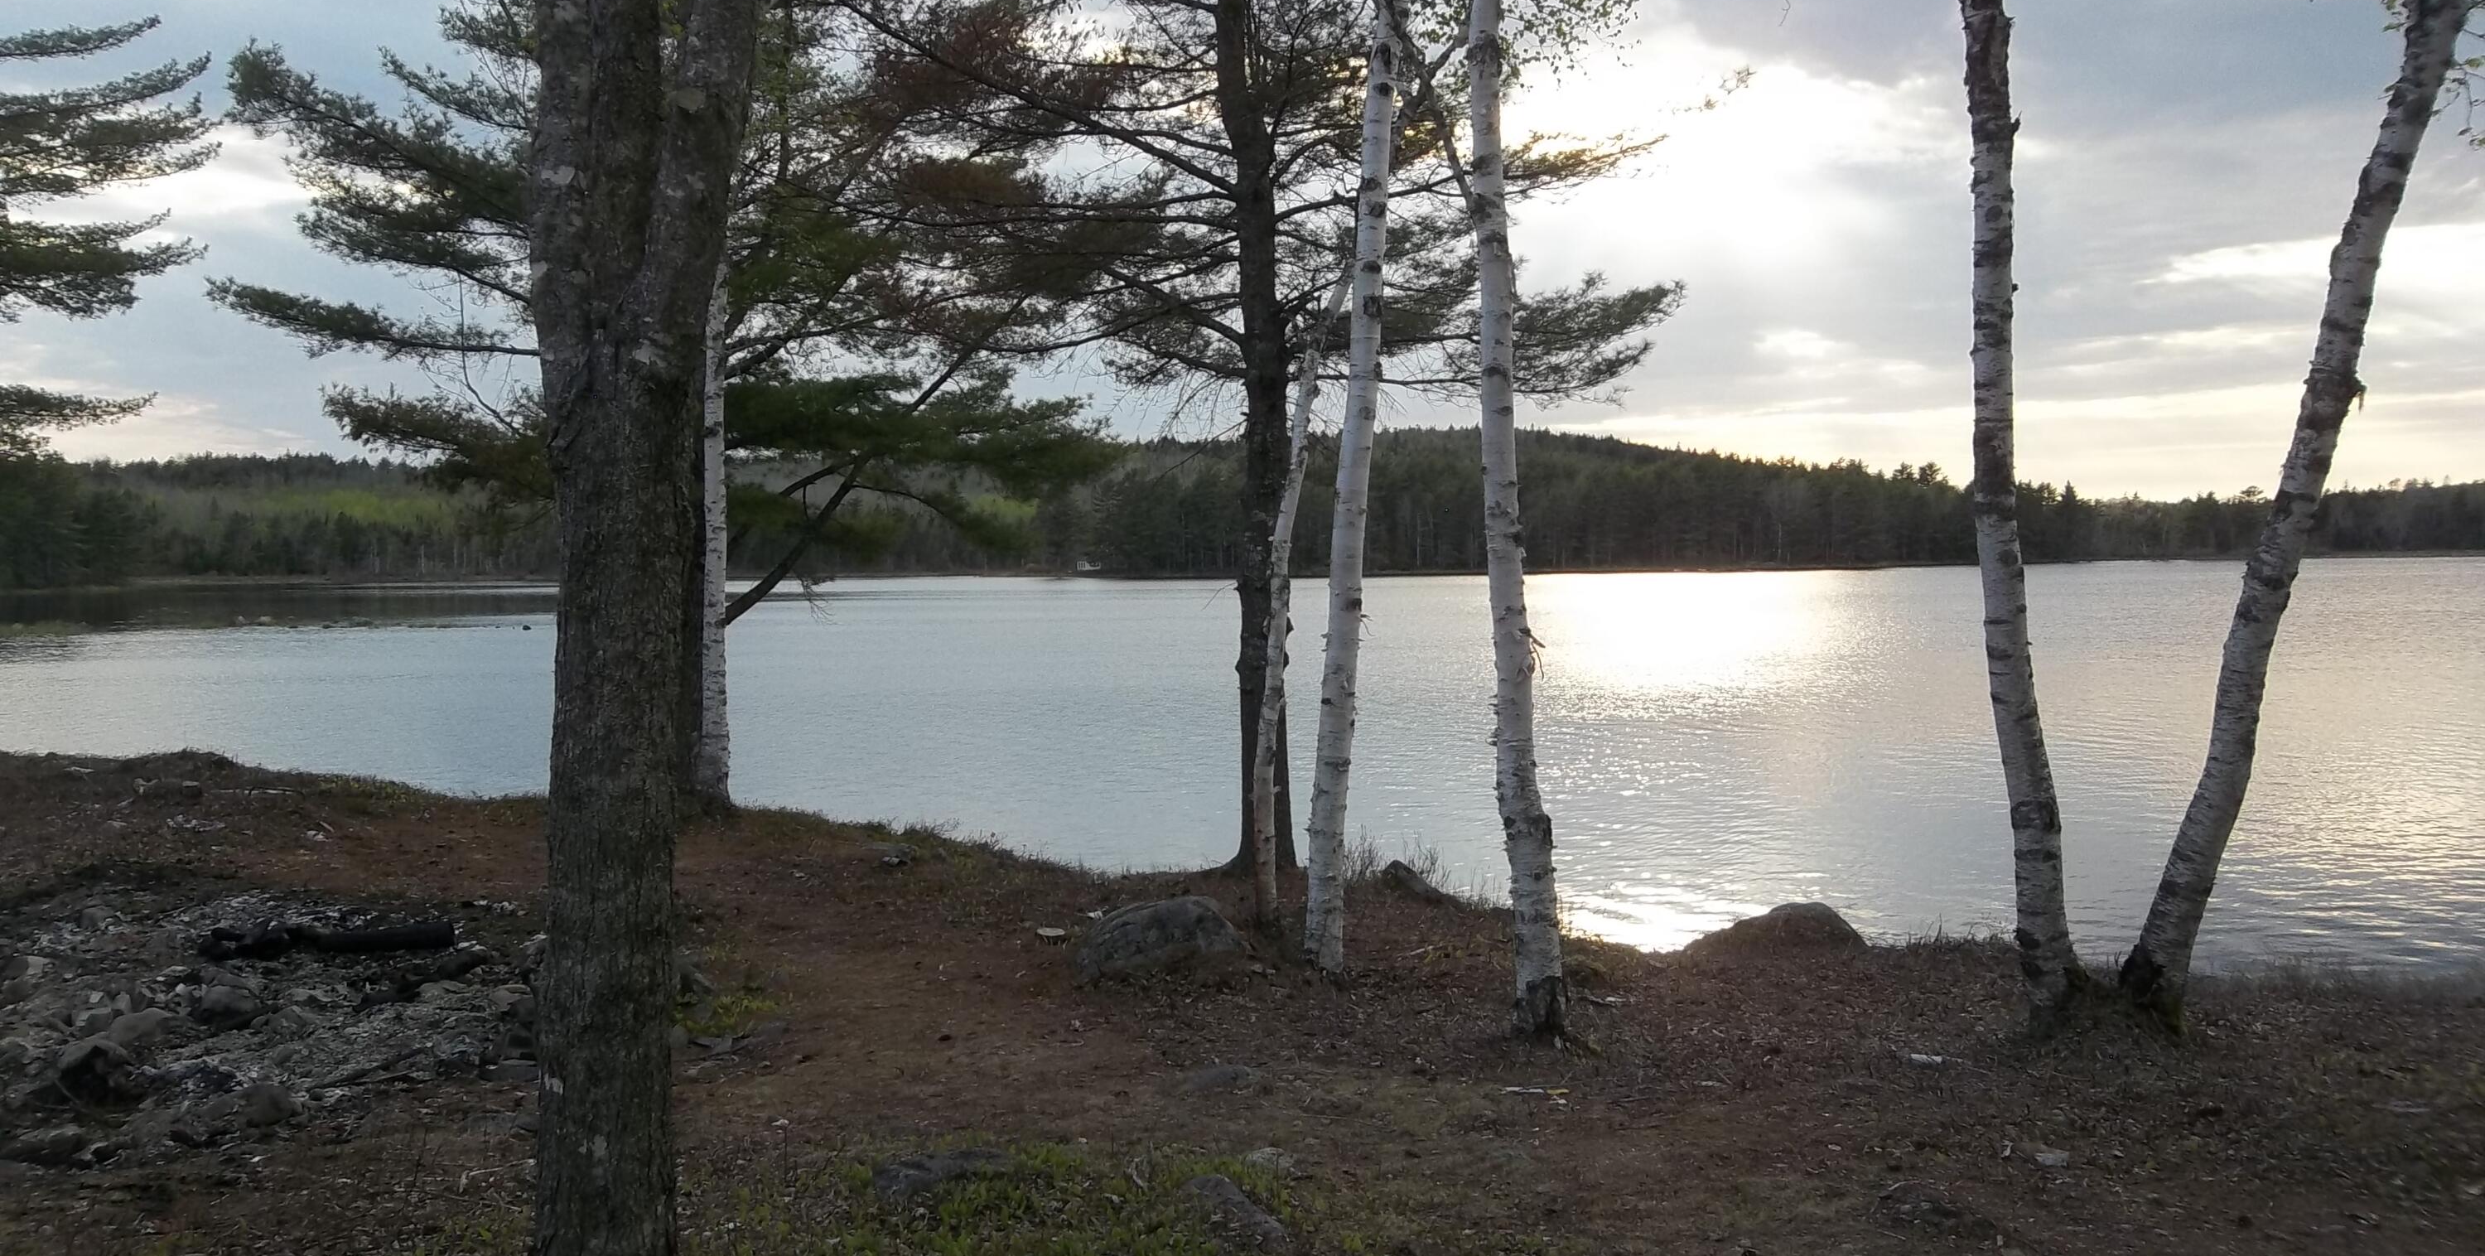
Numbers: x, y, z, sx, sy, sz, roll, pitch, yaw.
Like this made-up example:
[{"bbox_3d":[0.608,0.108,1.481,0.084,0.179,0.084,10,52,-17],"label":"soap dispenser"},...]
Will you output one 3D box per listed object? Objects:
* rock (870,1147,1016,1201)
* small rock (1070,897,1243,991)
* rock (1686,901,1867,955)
[{"bbox_3d":[-0.790,1.404,5.120,0.360,0.085,0.260,-1,2,-12],"label":"rock"},{"bbox_3d":[-0.330,1.219,7.750,0.660,0.270,0.480,-1,2,-15],"label":"small rock"},{"bbox_3d":[2.259,1.221,8.200,0.700,0.220,0.500,-1,2,0],"label":"rock"}]

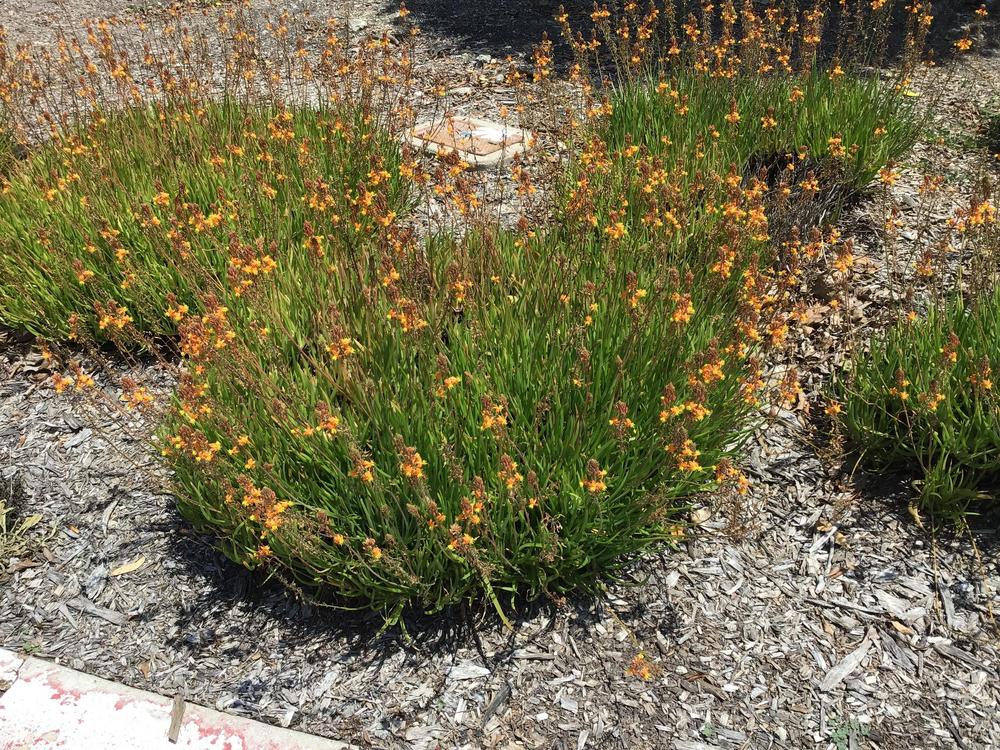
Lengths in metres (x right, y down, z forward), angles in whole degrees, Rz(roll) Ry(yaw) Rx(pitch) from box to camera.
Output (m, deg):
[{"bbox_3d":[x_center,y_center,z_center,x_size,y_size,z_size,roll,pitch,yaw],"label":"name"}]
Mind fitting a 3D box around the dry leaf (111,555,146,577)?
[{"bbox_3d":[-0.792,0.407,1.911,0.022,0.013,0.074,29,44,35],"label":"dry leaf"}]

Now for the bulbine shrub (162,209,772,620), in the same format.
[{"bbox_3d":[-0.075,-0.032,2.194,1.420,0.430,1.400,0,34,0],"label":"bulbine shrub"}]

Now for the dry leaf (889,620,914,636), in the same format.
[{"bbox_3d":[0.798,0.502,1.773,0.018,0.012,0.047,-26,42,-32],"label":"dry leaf"}]

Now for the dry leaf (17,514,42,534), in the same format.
[{"bbox_3d":[-1.051,0.334,2.004,0.022,0.030,0.060,16,37,22],"label":"dry leaf"}]

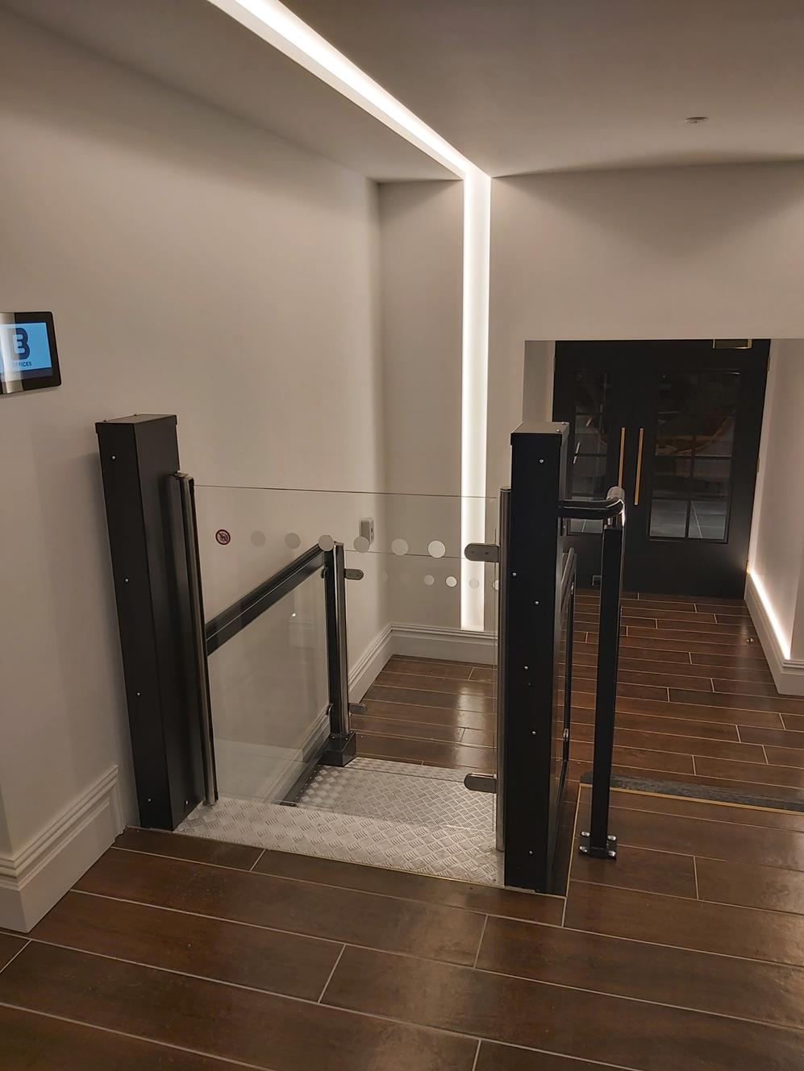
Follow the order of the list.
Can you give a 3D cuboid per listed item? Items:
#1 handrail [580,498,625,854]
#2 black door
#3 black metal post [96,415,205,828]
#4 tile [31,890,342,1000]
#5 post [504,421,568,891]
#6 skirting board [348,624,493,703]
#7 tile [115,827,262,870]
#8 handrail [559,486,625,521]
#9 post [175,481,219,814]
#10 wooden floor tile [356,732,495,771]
[{"bbox_3d":[0.600,0.428,2.345,0.108,1.085,0.125,3,15,15],"label":"handrail"},{"bbox_3d":[1.978,-0.522,6.419,1.570,2.060,0.050,3,15,15],"label":"black door"},{"bbox_3d":[-0.771,0.287,2.526,0.117,1.302,0.223,3,15,15],"label":"black metal post"},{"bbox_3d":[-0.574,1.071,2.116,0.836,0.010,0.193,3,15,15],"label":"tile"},{"bbox_3d":[0.365,0.353,2.215,0.124,1.302,0.223,3,15,15],"label":"post"},{"bbox_3d":[0.204,0.827,4.988,0.810,0.227,0.820,3,15,15],"label":"skirting board"},{"bbox_3d":[-0.664,0.972,2.498,0.483,0.010,0.102,3,15,15],"label":"tile"},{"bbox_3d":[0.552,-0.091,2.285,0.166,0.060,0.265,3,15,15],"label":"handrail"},{"bbox_3d":[-0.668,0.360,2.587,0.056,1.122,0.065,3,15,15],"label":"post"},{"bbox_3d":[0.096,1.142,4.262,0.840,0.010,0.205,3,15,15],"label":"wooden floor tile"}]

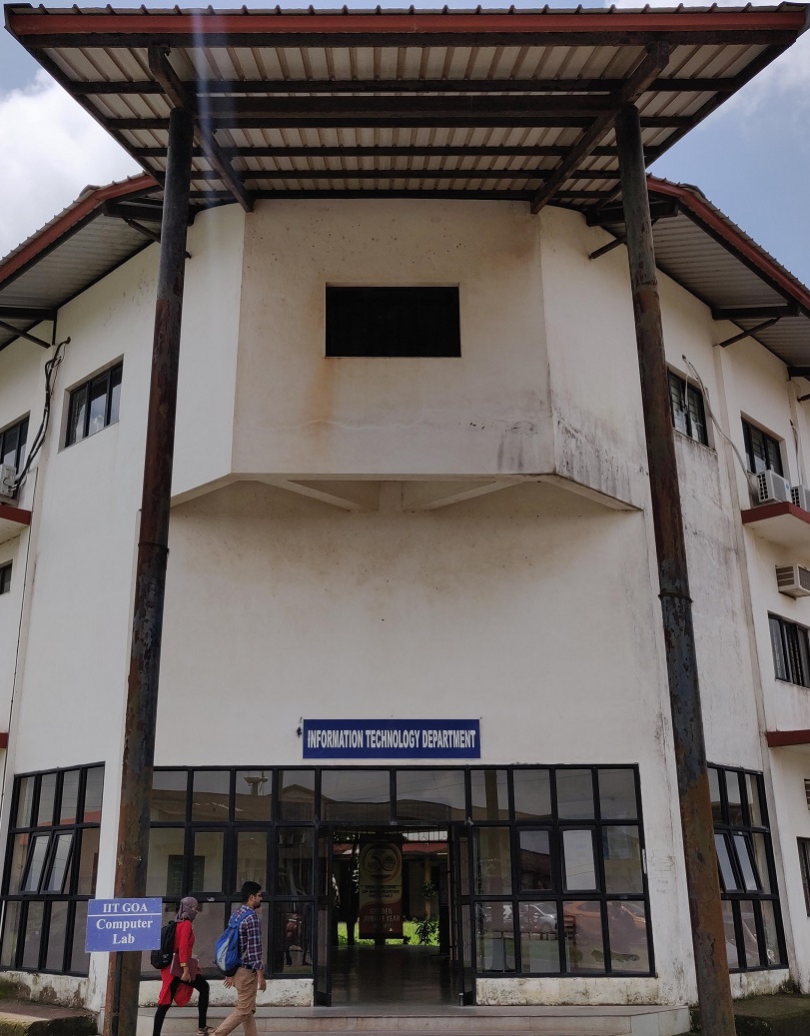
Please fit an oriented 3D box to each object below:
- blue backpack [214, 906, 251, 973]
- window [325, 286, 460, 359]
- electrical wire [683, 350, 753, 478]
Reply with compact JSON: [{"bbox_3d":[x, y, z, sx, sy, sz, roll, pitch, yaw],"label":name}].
[{"bbox_3d":[-1.623,3.968,9.348,0.270,0.510,0.320,8,-20,3],"label":"blue backpack"},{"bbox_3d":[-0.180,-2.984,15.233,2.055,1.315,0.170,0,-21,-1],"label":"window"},{"bbox_3d":[5.267,-1.696,16.693,1.857,1.663,0.140,19,-27,-40],"label":"electrical wire"}]

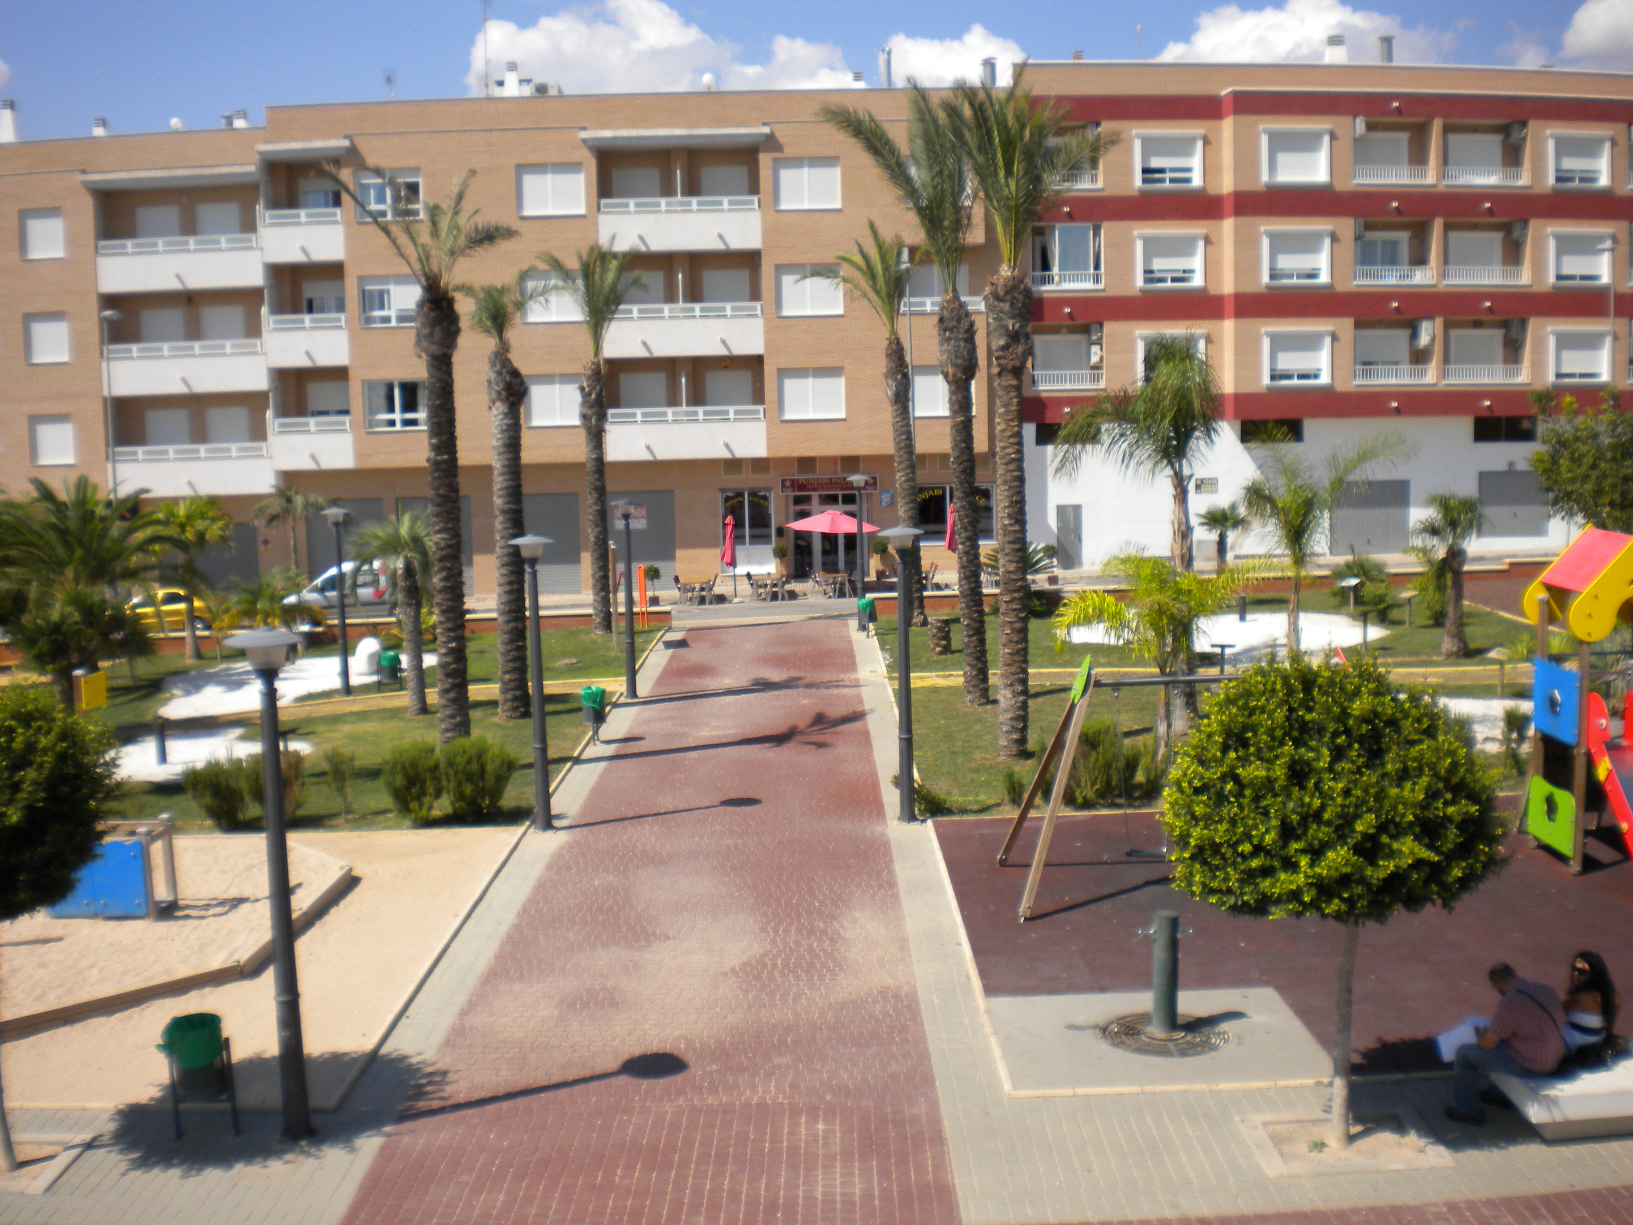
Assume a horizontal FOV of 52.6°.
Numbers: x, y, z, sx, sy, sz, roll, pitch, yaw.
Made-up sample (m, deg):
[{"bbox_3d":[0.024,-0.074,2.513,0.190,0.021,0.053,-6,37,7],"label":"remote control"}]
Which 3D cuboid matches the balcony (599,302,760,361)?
[{"bbox_3d":[-3.898,-8.369,49.295,4.680,1.580,1.400,-1,7,0],"label":"balcony"}]

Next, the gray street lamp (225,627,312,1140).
[{"bbox_3d":[-3.775,1.926,11.678,0.580,3.700,0.580,-1,5,0],"label":"gray street lamp"}]

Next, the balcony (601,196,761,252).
[{"bbox_3d":[-3.986,-11.407,48.862,4.750,1.546,1.300,-1,7,-1],"label":"balcony"}]

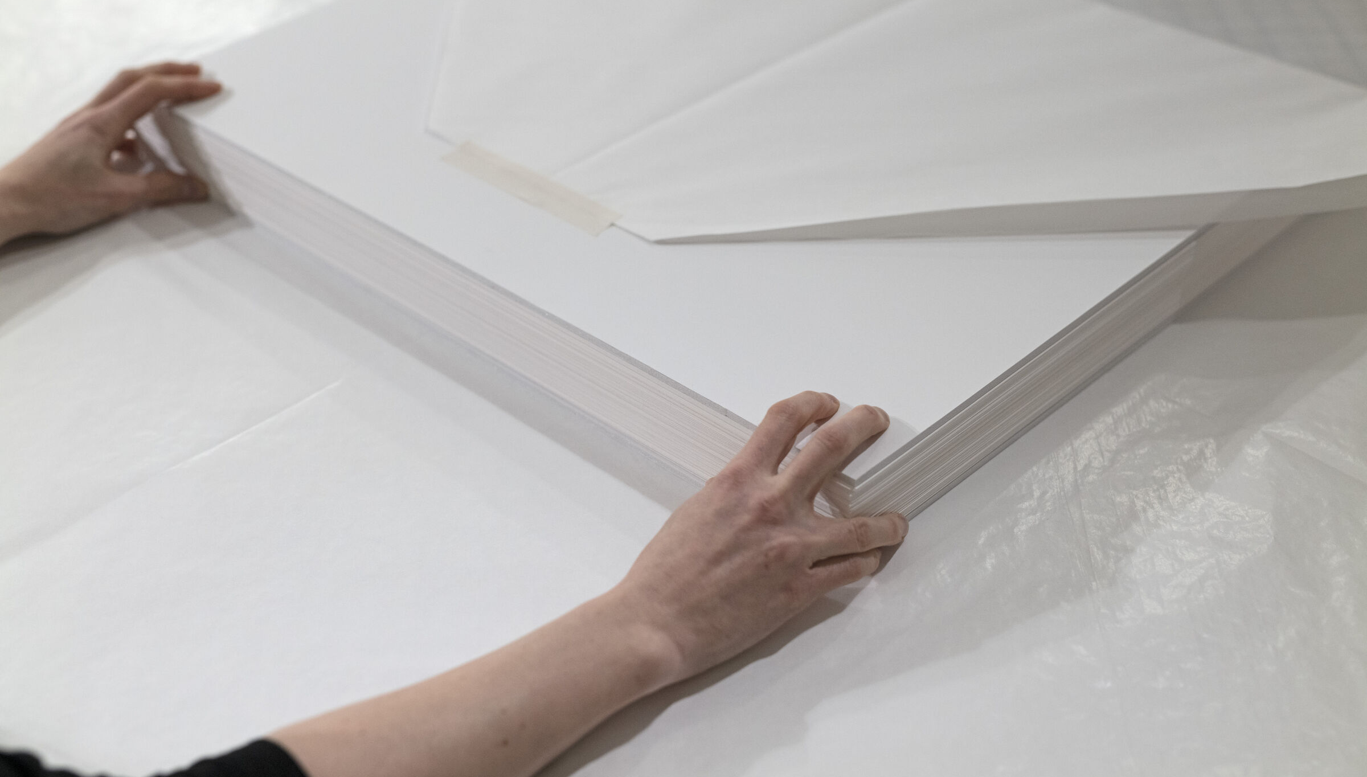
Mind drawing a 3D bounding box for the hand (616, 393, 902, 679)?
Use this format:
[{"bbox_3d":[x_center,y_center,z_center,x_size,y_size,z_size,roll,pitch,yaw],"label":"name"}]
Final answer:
[{"bbox_3d":[0.037,0.063,0.908,0.086,0.080,0.181,28,47,36],"label":"hand"}]

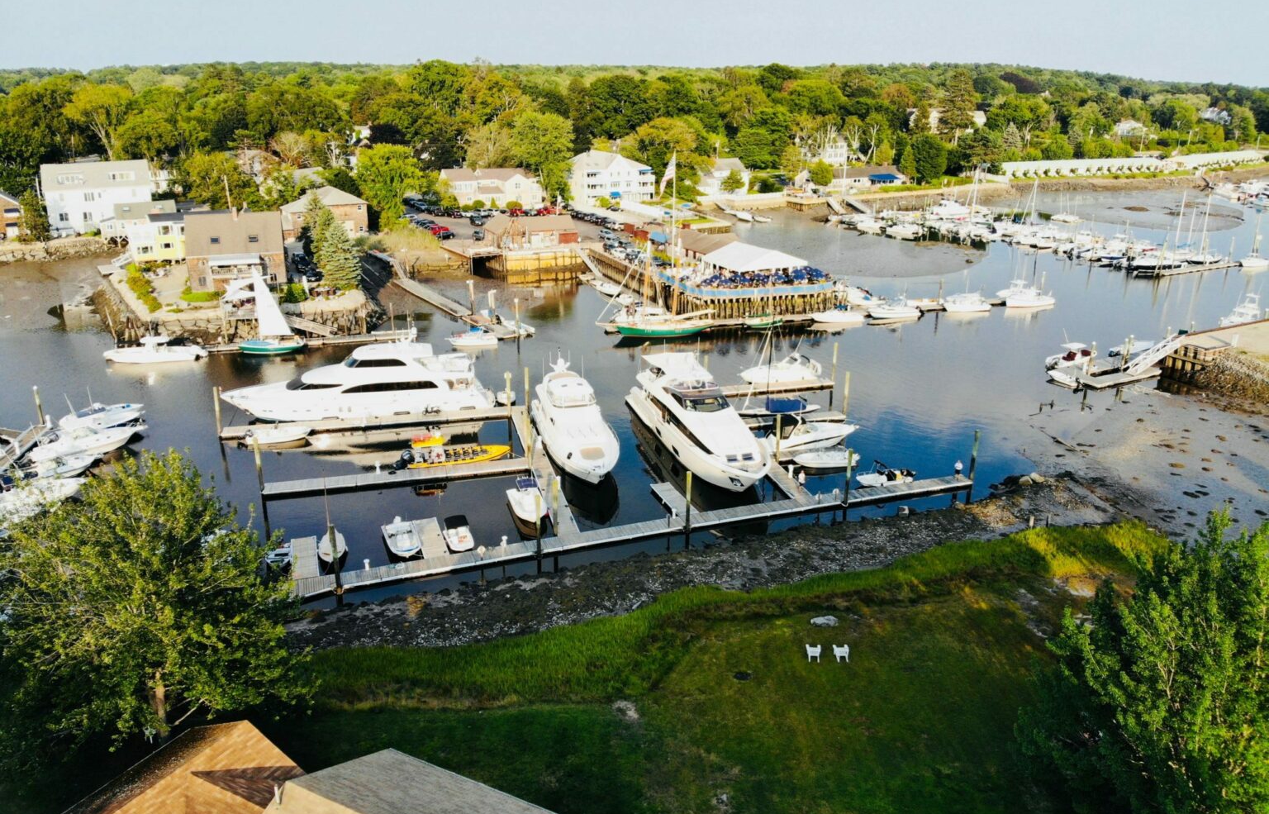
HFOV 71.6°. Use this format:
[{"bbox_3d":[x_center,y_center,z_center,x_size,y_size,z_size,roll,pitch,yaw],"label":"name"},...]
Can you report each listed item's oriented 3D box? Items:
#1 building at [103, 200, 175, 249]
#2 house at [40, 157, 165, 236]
[{"bbox_3d":[-85.420,-31.930,151.450,10.300,6.400,8.000,-12,24,-31],"label":"building"},{"bbox_3d":[-98.010,-38.850,160.500,16.500,11.300,11.500,-13,24,-33],"label":"house"}]

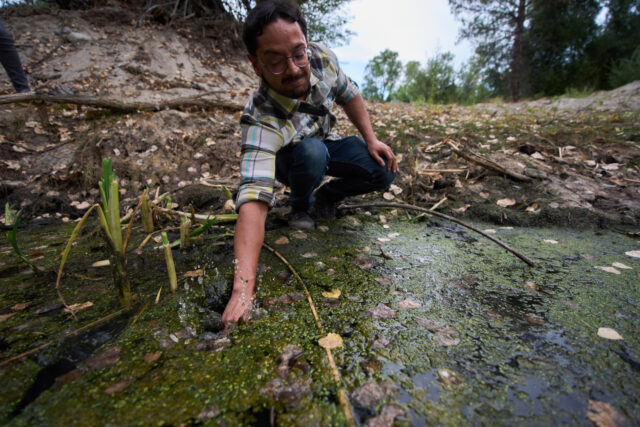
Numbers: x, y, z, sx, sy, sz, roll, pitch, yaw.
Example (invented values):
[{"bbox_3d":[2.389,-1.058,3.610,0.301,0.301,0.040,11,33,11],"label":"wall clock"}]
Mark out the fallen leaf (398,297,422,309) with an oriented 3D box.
[{"bbox_3d":[0.234,0.238,0.750,0.056,0.012,0.042,-3,15,-11],"label":"fallen leaf"}]

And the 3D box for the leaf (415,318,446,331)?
[{"bbox_3d":[0.304,0.311,0.788,0.079,0.010,0.033,11,19,34],"label":"leaf"}]

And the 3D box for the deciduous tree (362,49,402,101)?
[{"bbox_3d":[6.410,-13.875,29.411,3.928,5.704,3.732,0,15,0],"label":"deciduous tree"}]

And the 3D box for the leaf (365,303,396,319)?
[{"bbox_3d":[0.182,0.288,0.822,0.077,0.015,0.078,-11,16,-42],"label":"leaf"}]

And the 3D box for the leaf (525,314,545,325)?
[{"bbox_3d":[0.613,0.302,0.814,0.048,0.012,0.039,3,16,11],"label":"leaf"}]

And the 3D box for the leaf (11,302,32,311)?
[{"bbox_3d":[-0.909,0.281,0.865,0.038,0.010,0.047,-1,12,-6],"label":"leaf"}]

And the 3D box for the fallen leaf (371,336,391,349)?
[{"bbox_3d":[0.132,0.275,0.612,0.046,0.012,0.028,-12,19,-38],"label":"fallen leaf"}]

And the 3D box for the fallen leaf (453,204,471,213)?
[{"bbox_3d":[0.806,-0.029,1.620,0.090,0.030,0.060,2,16,6],"label":"fallen leaf"}]

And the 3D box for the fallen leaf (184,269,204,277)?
[{"bbox_3d":[-0.477,0.227,1.080,0.067,0.015,0.049,-5,16,-18],"label":"fallen leaf"}]

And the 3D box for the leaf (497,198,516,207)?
[{"bbox_3d":[0.983,-0.056,1.500,0.090,0.025,0.065,0,15,0],"label":"leaf"}]

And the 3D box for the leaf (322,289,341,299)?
[{"bbox_3d":[0.040,0.265,0.935,0.062,0.020,0.051,-2,16,-6],"label":"leaf"}]

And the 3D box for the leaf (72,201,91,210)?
[{"bbox_3d":[-1.264,-0.046,1.503,0.098,0.020,0.053,22,39,21],"label":"leaf"}]

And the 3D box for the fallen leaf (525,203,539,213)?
[{"bbox_3d":[1.095,-0.030,1.470,0.068,0.030,0.055,0,15,0],"label":"fallen leaf"}]

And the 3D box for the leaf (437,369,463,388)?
[{"bbox_3d":[0.269,0.340,0.585,0.033,0.012,0.052,-2,12,-8],"label":"leaf"}]

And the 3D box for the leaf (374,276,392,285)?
[{"bbox_3d":[0.234,0.242,1.030,0.059,0.012,0.052,-2,16,-6],"label":"leaf"}]

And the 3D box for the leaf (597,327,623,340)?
[{"bbox_3d":[0.742,0.309,0.734,0.050,0.010,0.056,5,13,22],"label":"leaf"}]

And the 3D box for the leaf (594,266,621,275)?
[{"bbox_3d":[1.143,0.224,1.134,0.069,0.010,0.081,5,13,21],"label":"leaf"}]

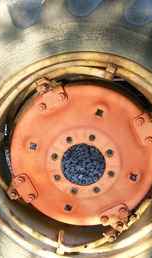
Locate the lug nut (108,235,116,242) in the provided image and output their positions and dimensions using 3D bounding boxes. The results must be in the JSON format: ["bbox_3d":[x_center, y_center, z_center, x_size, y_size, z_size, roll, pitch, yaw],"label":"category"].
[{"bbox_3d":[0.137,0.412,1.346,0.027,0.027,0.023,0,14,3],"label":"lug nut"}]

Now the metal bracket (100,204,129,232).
[{"bbox_3d":[0.153,0.337,1.331,0.112,0.111,0.042,-27,11,9],"label":"metal bracket"}]

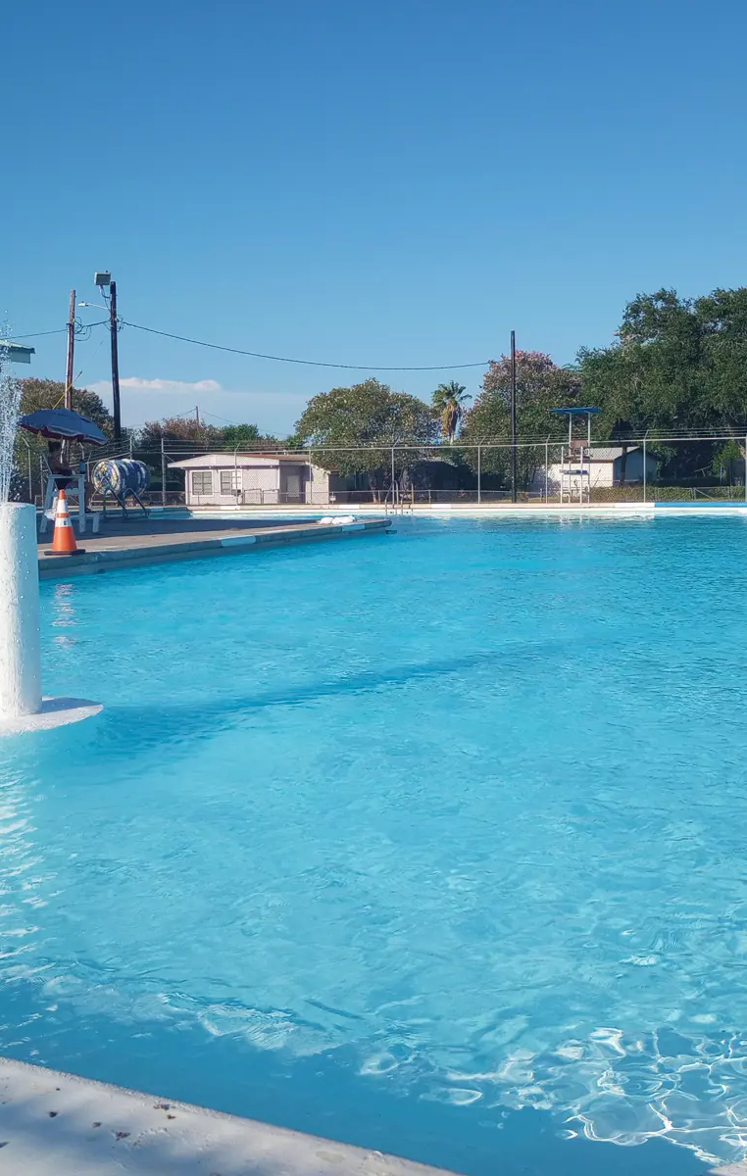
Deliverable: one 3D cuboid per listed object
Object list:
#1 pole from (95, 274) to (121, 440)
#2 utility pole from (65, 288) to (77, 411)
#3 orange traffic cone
[{"bbox_3d":[-9.447,-6.998,45.503,0.750,8.492,0.500,-2,5,-11],"label":"pole"},{"bbox_3d":[-12.930,-7.992,54.002,0.320,9.355,0.320,2,4,-14],"label":"utility pole"},{"bbox_3d":[-3.426,-0.726,14.050,0.350,0.710,0.350,0,5,9],"label":"orange traffic cone"}]

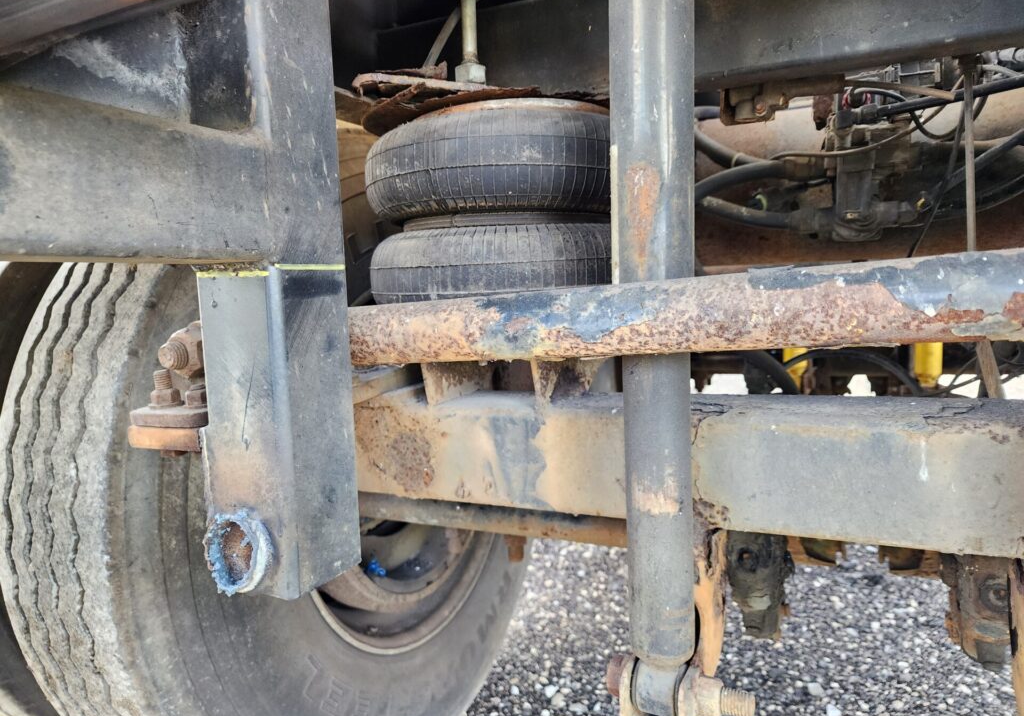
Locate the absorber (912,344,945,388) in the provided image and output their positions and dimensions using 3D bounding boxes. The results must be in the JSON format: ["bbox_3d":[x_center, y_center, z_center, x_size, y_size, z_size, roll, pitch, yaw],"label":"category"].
[{"bbox_3d":[0.976,-0.129,1.590,0.068,0.380,0.068,0,5,28],"label":"absorber"}]

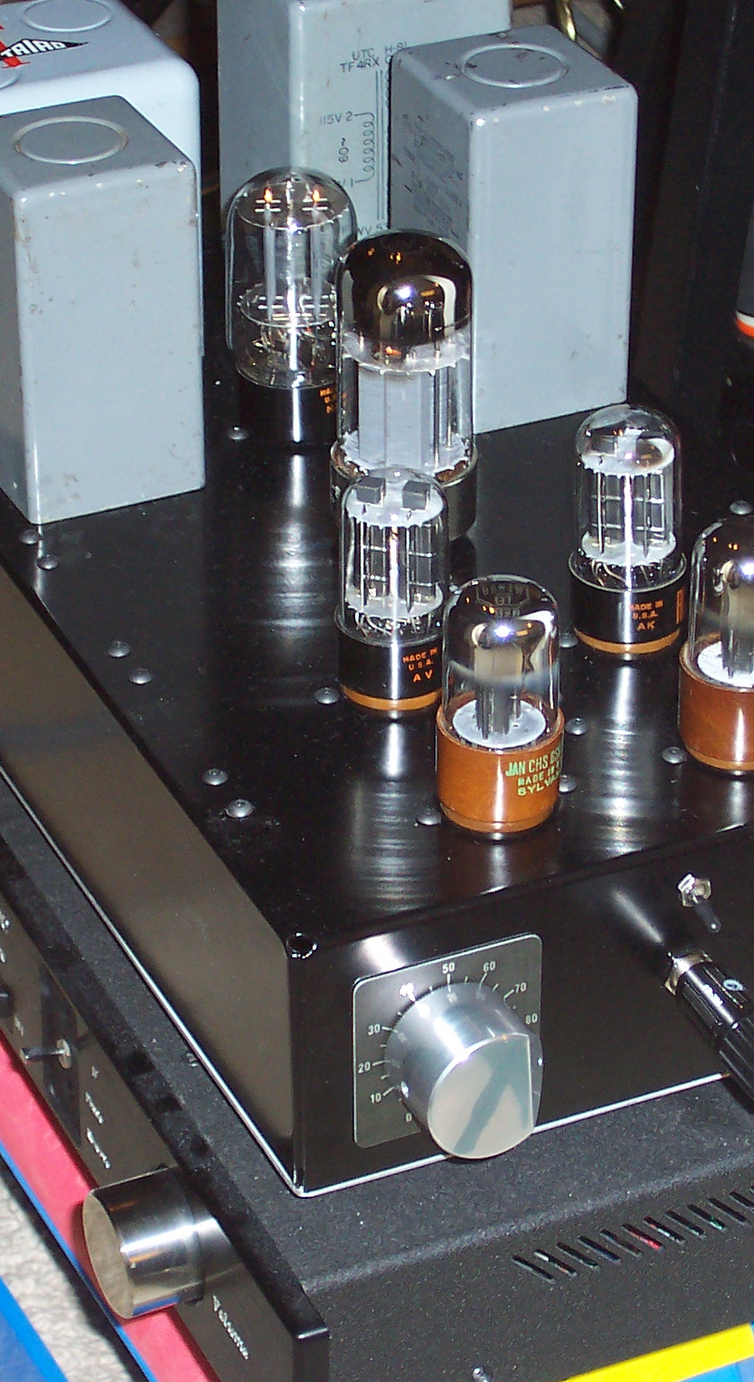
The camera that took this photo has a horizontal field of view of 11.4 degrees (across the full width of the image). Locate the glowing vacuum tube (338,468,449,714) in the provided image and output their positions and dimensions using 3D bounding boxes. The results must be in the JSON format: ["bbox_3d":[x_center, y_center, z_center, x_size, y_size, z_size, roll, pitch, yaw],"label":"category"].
[{"bbox_3d":[0.004,-0.029,1.010,0.032,0.064,0.032,0,31,0],"label":"glowing vacuum tube"}]

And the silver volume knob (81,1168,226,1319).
[{"bbox_3d":[-0.061,0.143,0.982,0.020,0.035,0.035,-13,34,-21],"label":"silver volume knob"}]

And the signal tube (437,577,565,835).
[{"bbox_3d":[0.032,0.001,0.960,0.033,0.064,0.033,0,31,0],"label":"signal tube"}]

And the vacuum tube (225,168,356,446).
[{"bbox_3d":[-0.026,-0.118,1.140,0.040,0.082,0.040,0,31,0],"label":"vacuum tube"}]

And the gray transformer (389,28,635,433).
[{"bbox_3d":[0.041,-0.142,1.159,0.055,0.106,0.055,-14,34,-22],"label":"gray transformer"}]

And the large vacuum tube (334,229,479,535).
[{"bbox_3d":[0.008,-0.092,1.092,0.043,0.086,0.043,0,31,0],"label":"large vacuum tube"}]

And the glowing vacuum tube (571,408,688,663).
[{"bbox_3d":[0.070,-0.046,1.035,0.033,0.067,0.033,0,31,0],"label":"glowing vacuum tube"}]

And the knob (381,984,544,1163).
[{"bbox_3d":[0.024,0.095,0.945,0.036,0.036,0.025,-13,34,-21],"label":"knob"}]

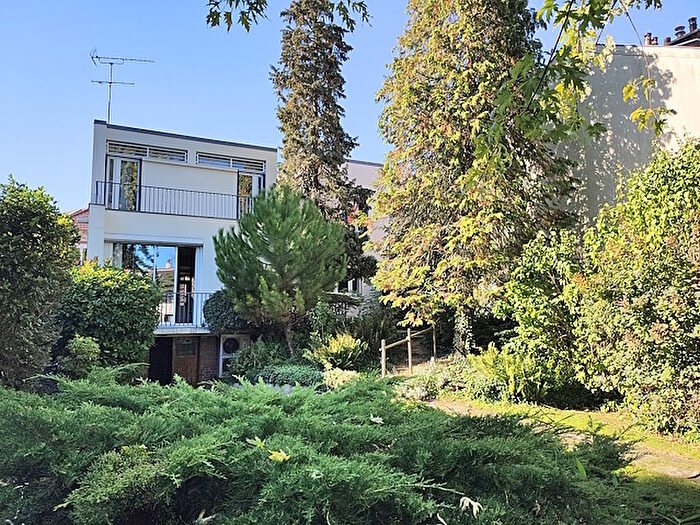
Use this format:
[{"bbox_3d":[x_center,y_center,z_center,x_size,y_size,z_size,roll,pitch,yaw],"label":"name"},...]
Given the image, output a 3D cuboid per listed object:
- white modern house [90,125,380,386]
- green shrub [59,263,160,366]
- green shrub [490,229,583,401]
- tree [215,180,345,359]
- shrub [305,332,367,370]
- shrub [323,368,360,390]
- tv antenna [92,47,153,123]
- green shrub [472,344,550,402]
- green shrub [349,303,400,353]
[{"bbox_3d":[-4.751,0.228,19.981,9.550,8.100,7.000,2,-7,-28],"label":"white modern house"},{"bbox_3d":[-5.260,1.181,11.500,2.119,2.291,2.013,-1,-6,0],"label":"green shrub"},{"bbox_3d":[3.370,0.958,9.500,1.579,3.049,1.579,-1,-6,0],"label":"green shrub"},{"bbox_3d":[-1.718,0.223,13.000,3.100,4.173,3.007,-1,-6,0],"label":"tree"},{"bbox_3d":[-0.303,1.883,11.000,1.232,0.812,1.171,-1,-6,0],"label":"shrub"},{"bbox_3d":[-0.165,2.289,10.200,0.700,0.452,0.665,-1,-6,0],"label":"shrub"},{"bbox_3d":[-7.269,-5.623,16.800,2.050,2.400,0.700,0,-6,-11],"label":"tv antenna"},{"bbox_3d":[2.734,1.879,8.900,1.254,0.952,1.129,-1,-6,0],"label":"green shrub"},{"bbox_3d":[0.611,1.606,12.600,1.138,1.255,1.081,-1,-6,0],"label":"green shrub"}]

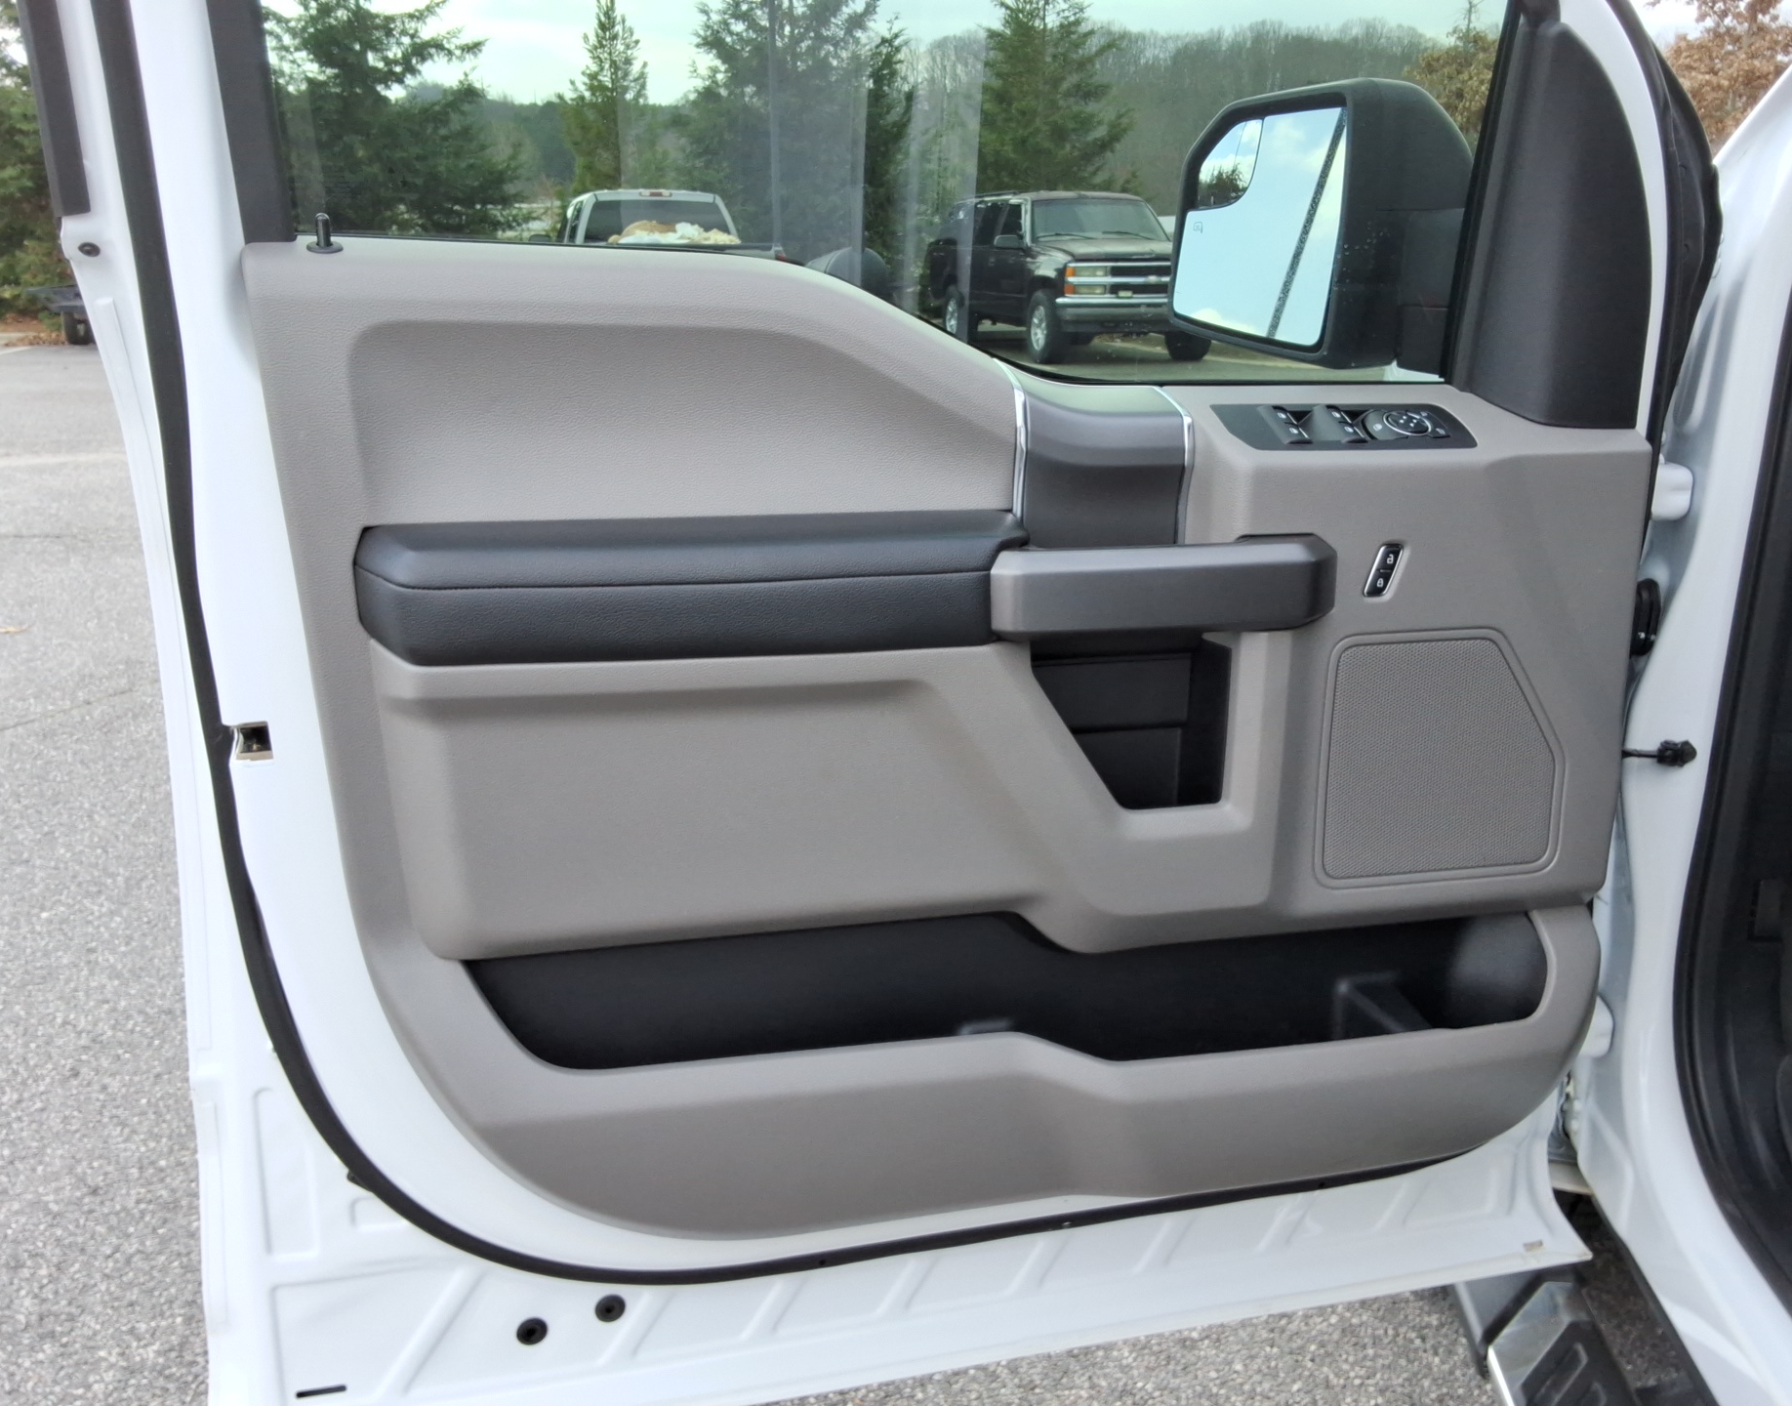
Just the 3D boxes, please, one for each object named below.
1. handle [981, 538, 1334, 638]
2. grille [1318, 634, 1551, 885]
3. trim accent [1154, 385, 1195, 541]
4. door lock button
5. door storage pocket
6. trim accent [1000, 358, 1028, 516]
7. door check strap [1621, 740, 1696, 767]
[{"bbox_3d":[0.173,-0.074,0.976,0.236,0.053,0.060,-3,18,-15],"label":"handle"},{"bbox_3d":[0.398,0.039,1.095,0.171,0.182,0.014,-3,18,-8],"label":"grille"},{"bbox_3d":[0.186,-0.157,1.016,0.015,0.108,0.057,-3,18,-8],"label":"trim accent"},{"bbox_3d":[0.338,-0.092,1.043,0.025,0.038,0.012,-3,18,-8],"label":"door lock button"},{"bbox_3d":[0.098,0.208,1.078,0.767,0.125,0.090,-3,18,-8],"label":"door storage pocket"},{"bbox_3d":[0.076,-0.171,0.996,0.013,0.103,0.060,-3,18,-8],"label":"trim accent"},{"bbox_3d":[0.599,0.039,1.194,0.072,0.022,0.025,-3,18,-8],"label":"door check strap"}]

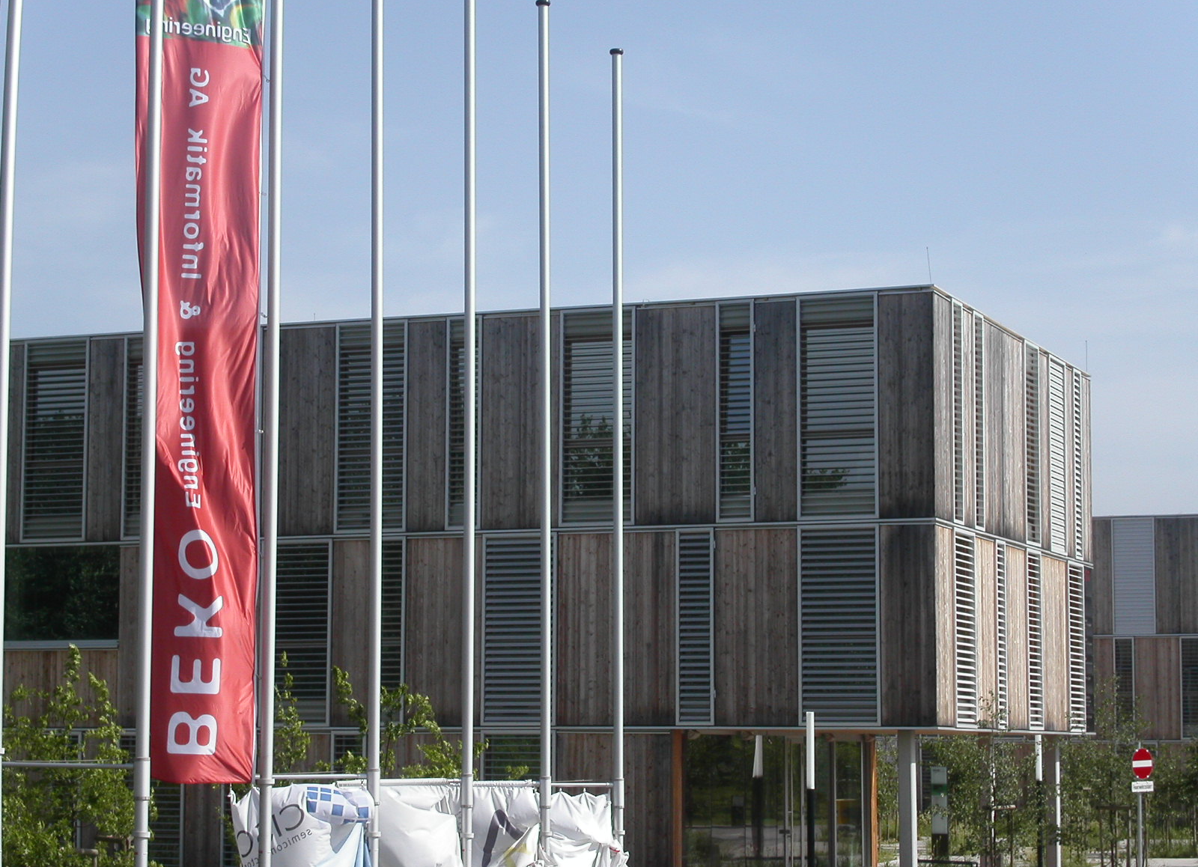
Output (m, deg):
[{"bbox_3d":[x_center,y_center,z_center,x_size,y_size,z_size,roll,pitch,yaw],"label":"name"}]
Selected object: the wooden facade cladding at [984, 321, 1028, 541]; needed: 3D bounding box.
[{"bbox_3d":[7.893,0.019,55.392,0.100,4.100,3.234,-2,-7,22],"label":"wooden facade cladding"}]

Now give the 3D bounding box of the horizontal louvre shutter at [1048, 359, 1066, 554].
[{"bbox_3d":[9.193,0.474,57.055,0.100,3.958,1.487,-2,-7,22],"label":"horizontal louvre shutter"}]

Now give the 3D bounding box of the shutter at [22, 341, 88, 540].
[{"bbox_3d":[-10.576,0.139,55.315,1.470,3.951,0.100,-2,-7,22],"label":"shutter"}]

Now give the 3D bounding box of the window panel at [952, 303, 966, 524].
[{"bbox_3d":[6.269,-0.362,49.845,0.100,3.928,0.681,-2,-7,22],"label":"window panel"}]

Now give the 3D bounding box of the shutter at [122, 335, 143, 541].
[{"bbox_3d":[-8.830,0.077,54.609,0.710,3.951,0.100,-2,-7,22],"label":"shutter"}]

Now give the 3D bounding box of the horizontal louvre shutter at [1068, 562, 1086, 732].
[{"bbox_3d":[9.742,4.394,58.019,0.100,3.427,1.442,-2,-7,22],"label":"horizontal louvre shutter"}]

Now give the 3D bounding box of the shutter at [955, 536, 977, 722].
[{"bbox_3d":[6.454,3.456,50.136,0.100,3.490,1.448,-2,-7,22],"label":"shutter"}]

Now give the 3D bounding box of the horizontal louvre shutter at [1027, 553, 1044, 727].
[{"bbox_3d":[8.356,3.989,54.602,0.100,3.432,0.996,-2,-7,22],"label":"horizontal louvre shutter"}]

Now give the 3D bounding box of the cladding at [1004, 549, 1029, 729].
[{"bbox_3d":[8.153,4.013,55.634,0.100,3.553,1.673,-2,-7,22],"label":"cladding"}]

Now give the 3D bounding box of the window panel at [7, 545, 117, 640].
[{"bbox_3d":[-10.369,3.085,54.500,2.758,1.832,0.100,-2,-7,22],"label":"window panel"}]

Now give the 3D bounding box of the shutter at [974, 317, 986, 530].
[{"bbox_3d":[6.882,-0.204,51.574,0.100,3.962,0.724,-2,-7,22],"label":"shutter"}]

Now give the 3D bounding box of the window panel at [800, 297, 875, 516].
[{"bbox_3d":[4.326,-0.486,51.283,1.476,4.054,0.100,-2,-7,22],"label":"window panel"}]

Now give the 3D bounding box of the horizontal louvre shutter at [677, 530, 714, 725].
[{"bbox_3d":[1.777,3.544,51.848,0.745,3.575,0.100,-2,-7,22],"label":"horizontal louvre shutter"}]

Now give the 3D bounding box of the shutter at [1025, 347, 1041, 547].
[{"bbox_3d":[8.441,0.220,55.395,0.100,3.944,1.218,-2,-7,22],"label":"shutter"}]

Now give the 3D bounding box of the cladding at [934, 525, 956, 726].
[{"bbox_3d":[5.875,3.289,48.457,0.080,3.406,1.139,-2,-7,22],"label":"cladding"}]

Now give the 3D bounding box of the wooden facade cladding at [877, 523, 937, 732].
[{"bbox_3d":[5.288,3.279,48.474,0.983,3.429,0.100,-2,-7,22],"label":"wooden facade cladding"}]

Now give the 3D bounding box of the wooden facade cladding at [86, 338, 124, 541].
[{"bbox_3d":[-9.522,0.116,54.887,0.770,3.944,0.100,-2,-7,22],"label":"wooden facade cladding"}]

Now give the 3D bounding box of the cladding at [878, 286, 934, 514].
[{"bbox_3d":[5.279,-0.477,48.554,0.978,3.884,0.080,-2,-7,22],"label":"cladding"}]

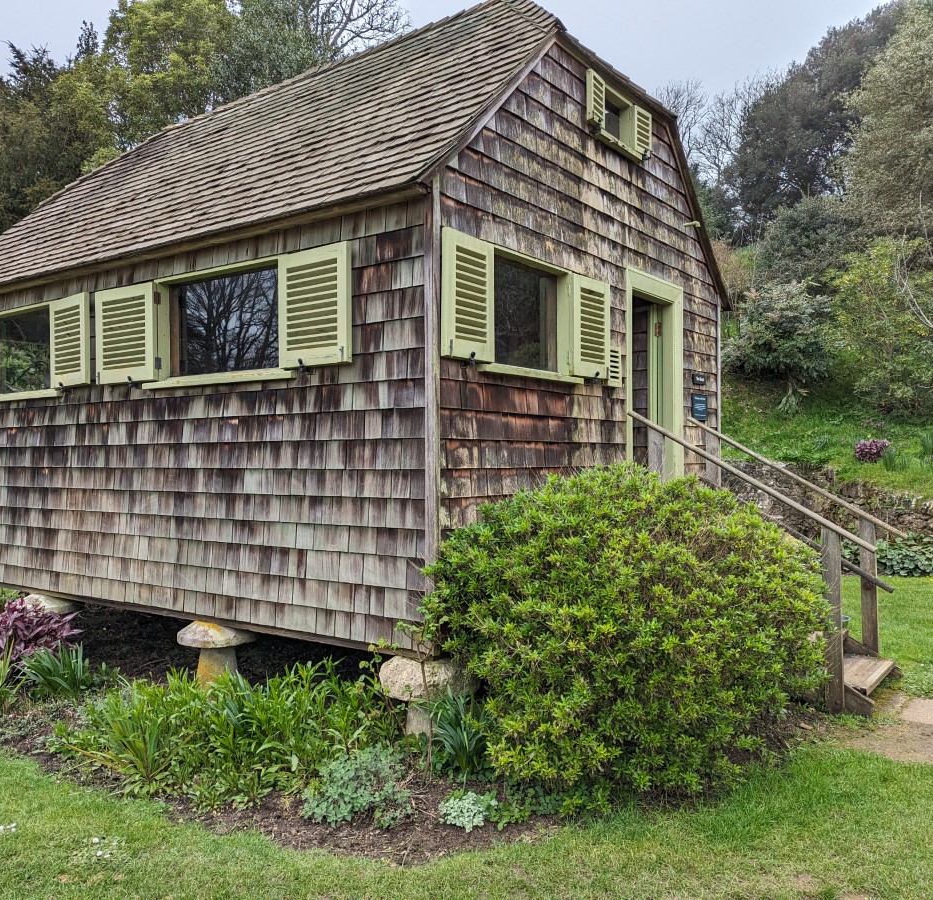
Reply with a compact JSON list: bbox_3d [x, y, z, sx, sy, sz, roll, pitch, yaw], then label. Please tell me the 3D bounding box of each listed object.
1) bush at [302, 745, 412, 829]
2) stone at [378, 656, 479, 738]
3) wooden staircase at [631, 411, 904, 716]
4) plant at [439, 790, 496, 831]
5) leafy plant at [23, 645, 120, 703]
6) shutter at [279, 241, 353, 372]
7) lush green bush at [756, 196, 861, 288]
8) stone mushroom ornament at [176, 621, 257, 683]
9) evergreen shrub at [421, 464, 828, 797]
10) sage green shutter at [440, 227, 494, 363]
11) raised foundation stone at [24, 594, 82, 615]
[{"bbox_3d":[-0.488,1.496,3.766,0.480,0.255,0.430,0,0,0],"label":"bush"},{"bbox_3d":[-0.161,1.308,4.349,0.530,0.530,0.530,0,0,0],"label":"stone"},{"bbox_3d":[2.090,0.642,5.707,1.560,1.860,1.220,-1,0,35],"label":"wooden staircase"},{"bbox_3d":[0.012,1.552,3.616,0.230,0.135,0.220,0,0,0],"label":"plant"},{"bbox_3d":[-2.505,1.401,5.250,0.520,0.350,0.430,0,0,-26],"label":"leafy plant"},{"bbox_3d":[-0.853,-0.789,4.641,0.525,0.640,0.055,-1,0,35],"label":"shutter"},{"bbox_3d":[7.877,-4.660,19.000,2.473,2.308,2.300,0,0,0],"label":"lush green bush"},{"bbox_3d":[-1.591,1.347,5.332,0.520,0.560,0.520,-1,0,35],"label":"stone mushroom ornament"},{"bbox_3d":[0.901,0.822,4.274,1.350,1.460,2.050,-1,0,35],"label":"evergreen shrub"},{"bbox_3d":[0.005,-0.789,4.345,0.055,0.643,0.455,-1,0,35],"label":"sage green shutter"},{"bbox_3d":[-3.253,1.343,6.552,0.500,0.500,0.500,-1,0,35],"label":"raised foundation stone"}]

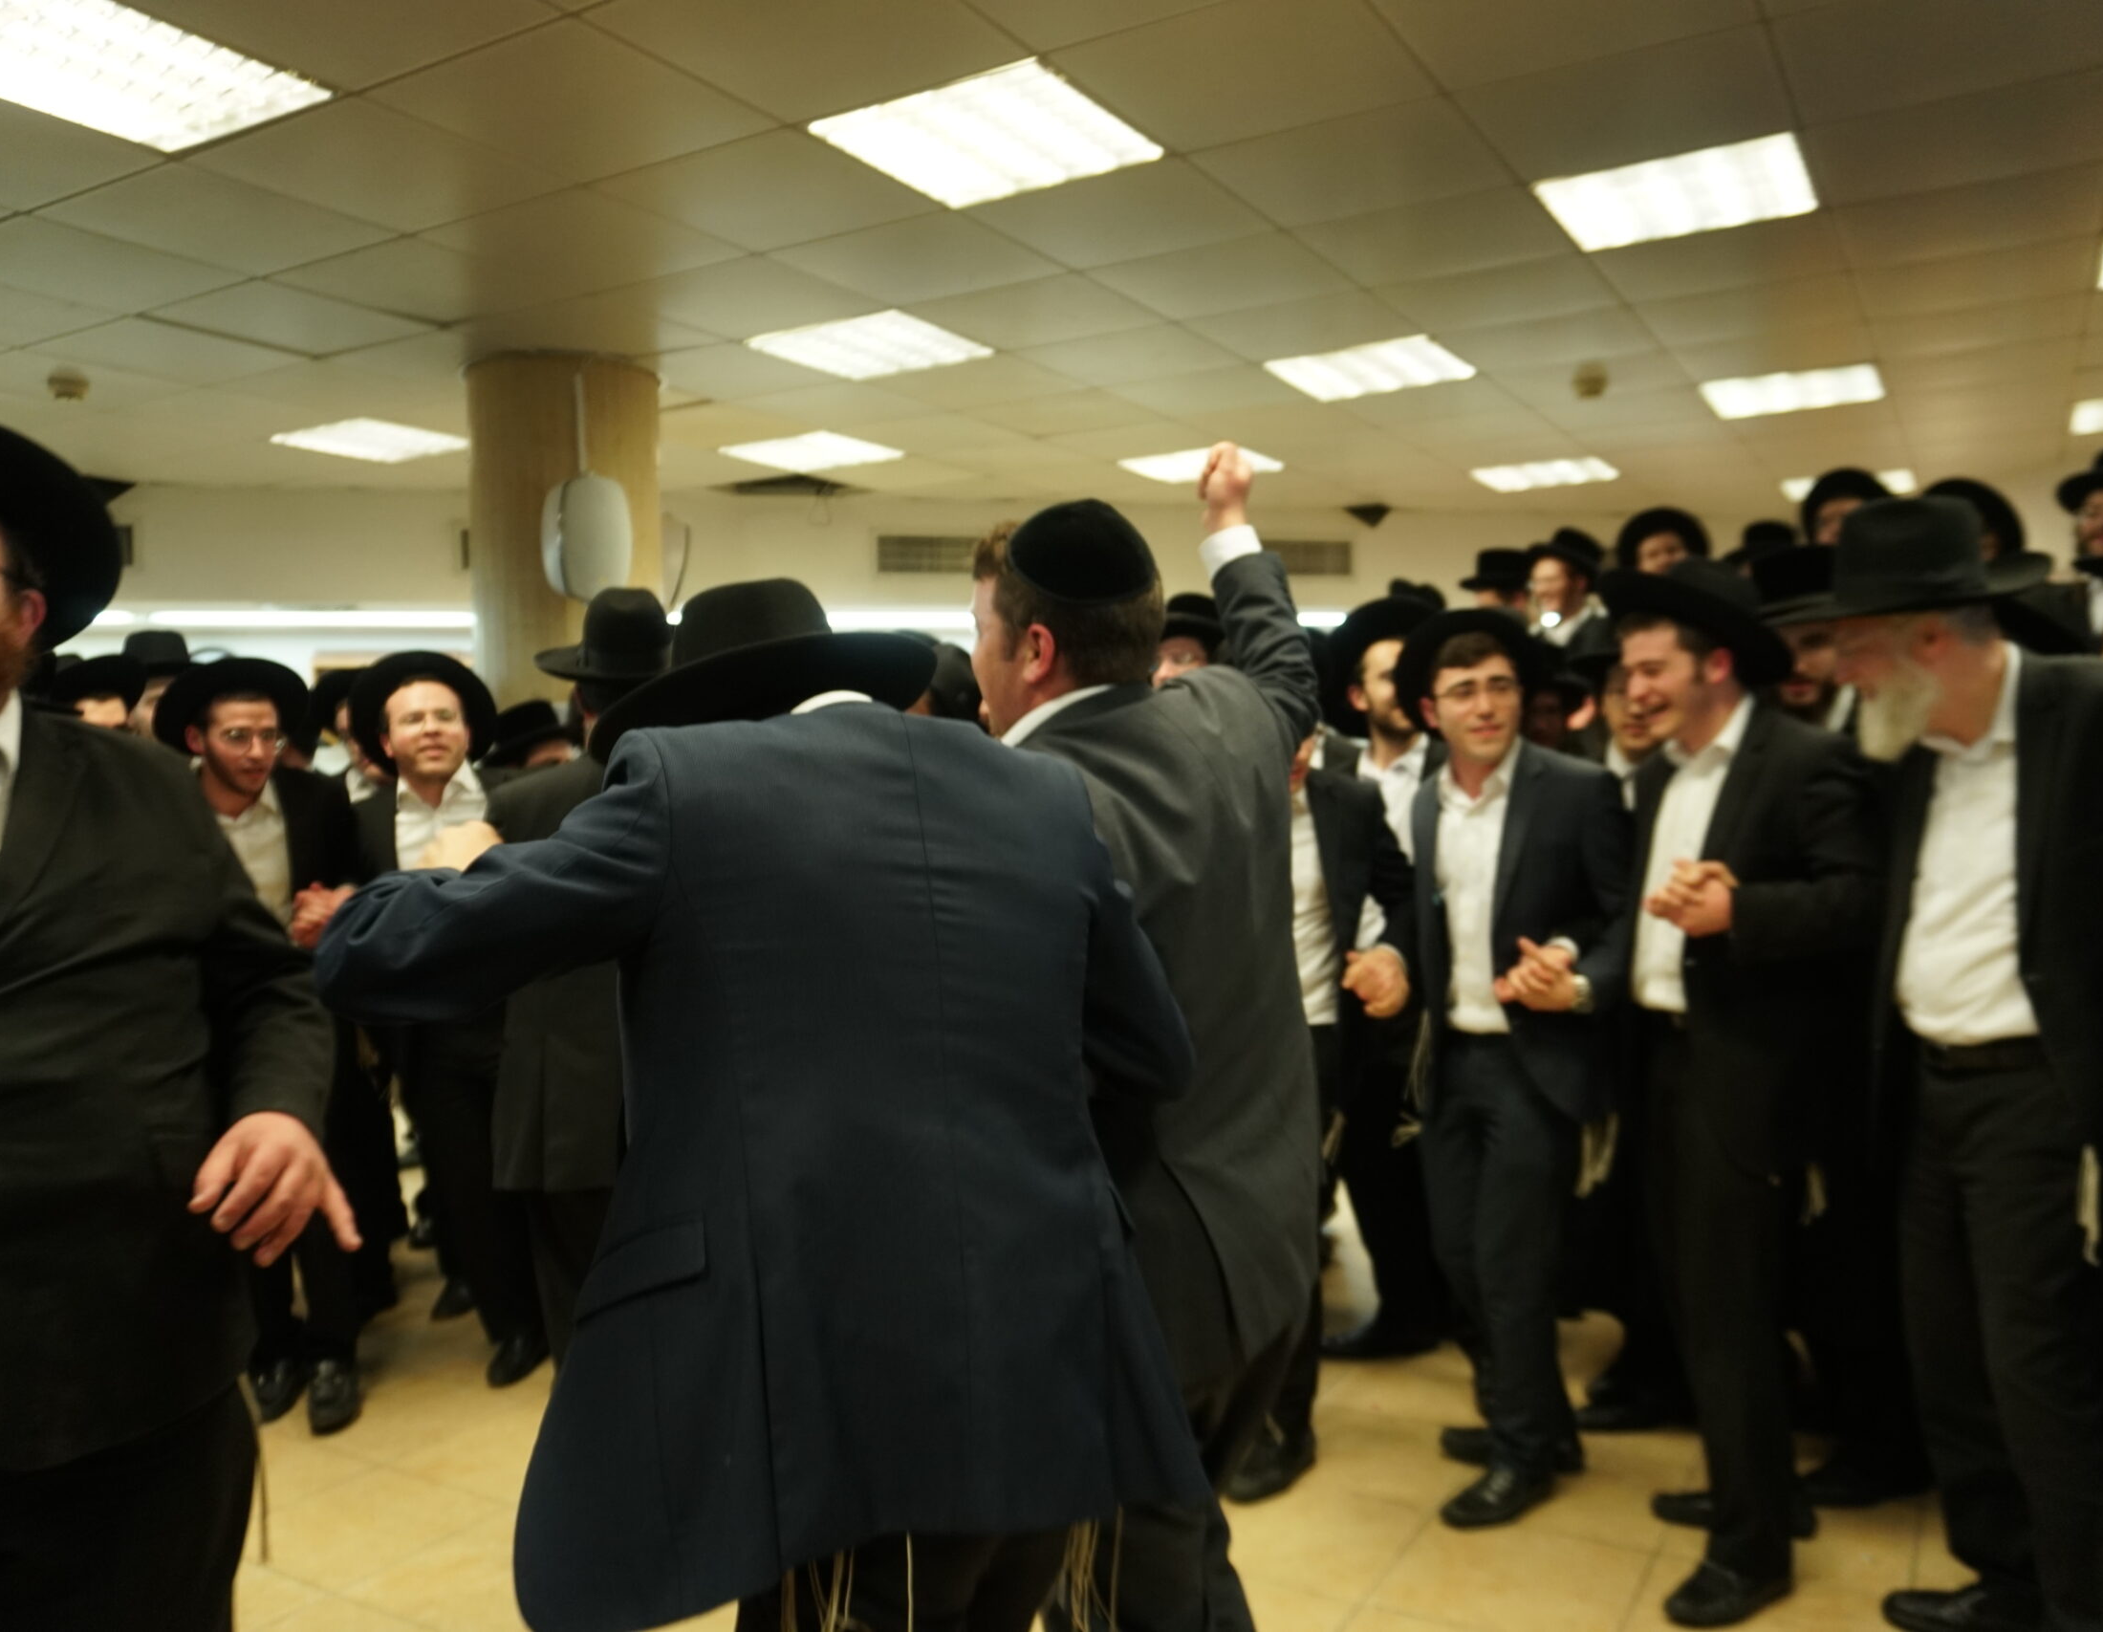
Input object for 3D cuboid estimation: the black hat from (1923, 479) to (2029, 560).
[{"bbox_3d":[3.022,-0.952,5.400,0.340,0.150,0.370,0,-18,37],"label":"black hat"}]

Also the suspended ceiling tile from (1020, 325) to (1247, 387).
[{"bbox_3d":[0.268,-1.511,5.363,0.600,0.020,0.600,0,2,31],"label":"suspended ceiling tile"}]

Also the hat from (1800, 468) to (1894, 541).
[{"bbox_3d":[2.985,-1.147,6.100,0.340,0.150,0.370,0,-18,41],"label":"hat"}]

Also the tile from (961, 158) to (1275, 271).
[{"bbox_3d":[0.174,-1.470,4.020,0.600,0.020,0.600,0,2,31],"label":"tile"}]

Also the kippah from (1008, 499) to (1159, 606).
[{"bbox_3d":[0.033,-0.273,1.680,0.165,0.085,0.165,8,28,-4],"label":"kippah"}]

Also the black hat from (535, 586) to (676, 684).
[{"bbox_3d":[-0.775,-0.336,3.000,0.340,0.150,0.370,-2,2,-15],"label":"black hat"}]

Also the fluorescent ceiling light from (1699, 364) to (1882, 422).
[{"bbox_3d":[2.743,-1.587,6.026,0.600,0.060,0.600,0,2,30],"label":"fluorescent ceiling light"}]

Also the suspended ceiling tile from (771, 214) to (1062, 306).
[{"bbox_3d":[-0.338,-1.468,4.332,0.600,0.020,0.600,0,2,30],"label":"suspended ceiling tile"}]

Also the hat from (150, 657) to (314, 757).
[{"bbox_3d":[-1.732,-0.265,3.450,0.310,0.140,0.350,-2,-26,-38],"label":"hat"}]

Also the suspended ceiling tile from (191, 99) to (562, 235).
[{"bbox_3d":[-1.469,-1.425,3.597,0.600,0.020,0.600,0,2,31],"label":"suspended ceiling tile"}]

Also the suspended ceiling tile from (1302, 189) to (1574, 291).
[{"bbox_3d":[0.996,-1.492,4.231,0.600,0.020,0.600,0,2,31],"label":"suspended ceiling tile"}]

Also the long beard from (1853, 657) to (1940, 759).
[{"bbox_3d":[1.234,-0.155,2.380,0.110,0.150,0.125,-11,0,6],"label":"long beard"}]

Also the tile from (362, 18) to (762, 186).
[{"bbox_3d":[-0.951,-1.435,3.297,0.600,0.020,0.600,0,2,31],"label":"tile"}]

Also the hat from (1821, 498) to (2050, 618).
[{"bbox_3d":[1.320,-0.394,2.500,0.380,0.150,0.340,-12,7,-29],"label":"hat"}]

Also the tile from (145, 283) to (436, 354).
[{"bbox_3d":[-2.196,-1.437,4.722,0.600,0.020,0.600,0,2,30],"label":"tile"}]

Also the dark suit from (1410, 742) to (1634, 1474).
[{"bbox_3d":[0.946,0.570,3.280,0.350,1.420,0.480,-2,2,-40],"label":"dark suit"}]

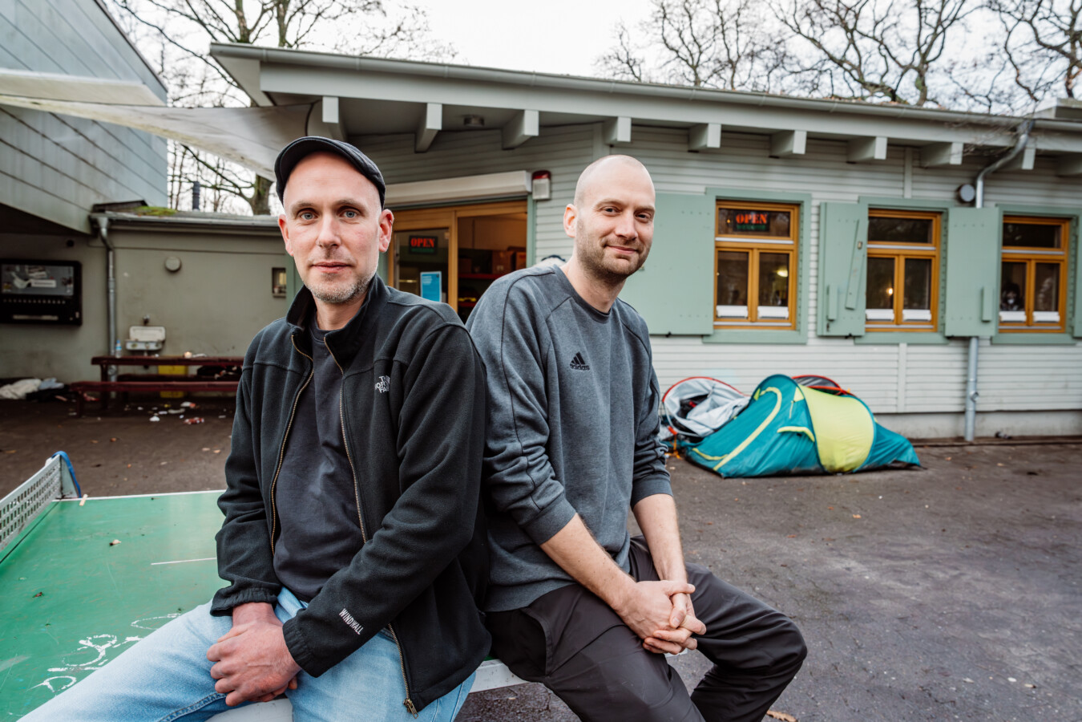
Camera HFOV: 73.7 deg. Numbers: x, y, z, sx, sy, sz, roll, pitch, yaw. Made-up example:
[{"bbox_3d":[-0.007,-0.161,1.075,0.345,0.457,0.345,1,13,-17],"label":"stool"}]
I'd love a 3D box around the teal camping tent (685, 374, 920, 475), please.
[{"bbox_3d":[2.468,0.559,7.150,2.120,0.875,1.200,0,3,-13],"label":"teal camping tent"}]

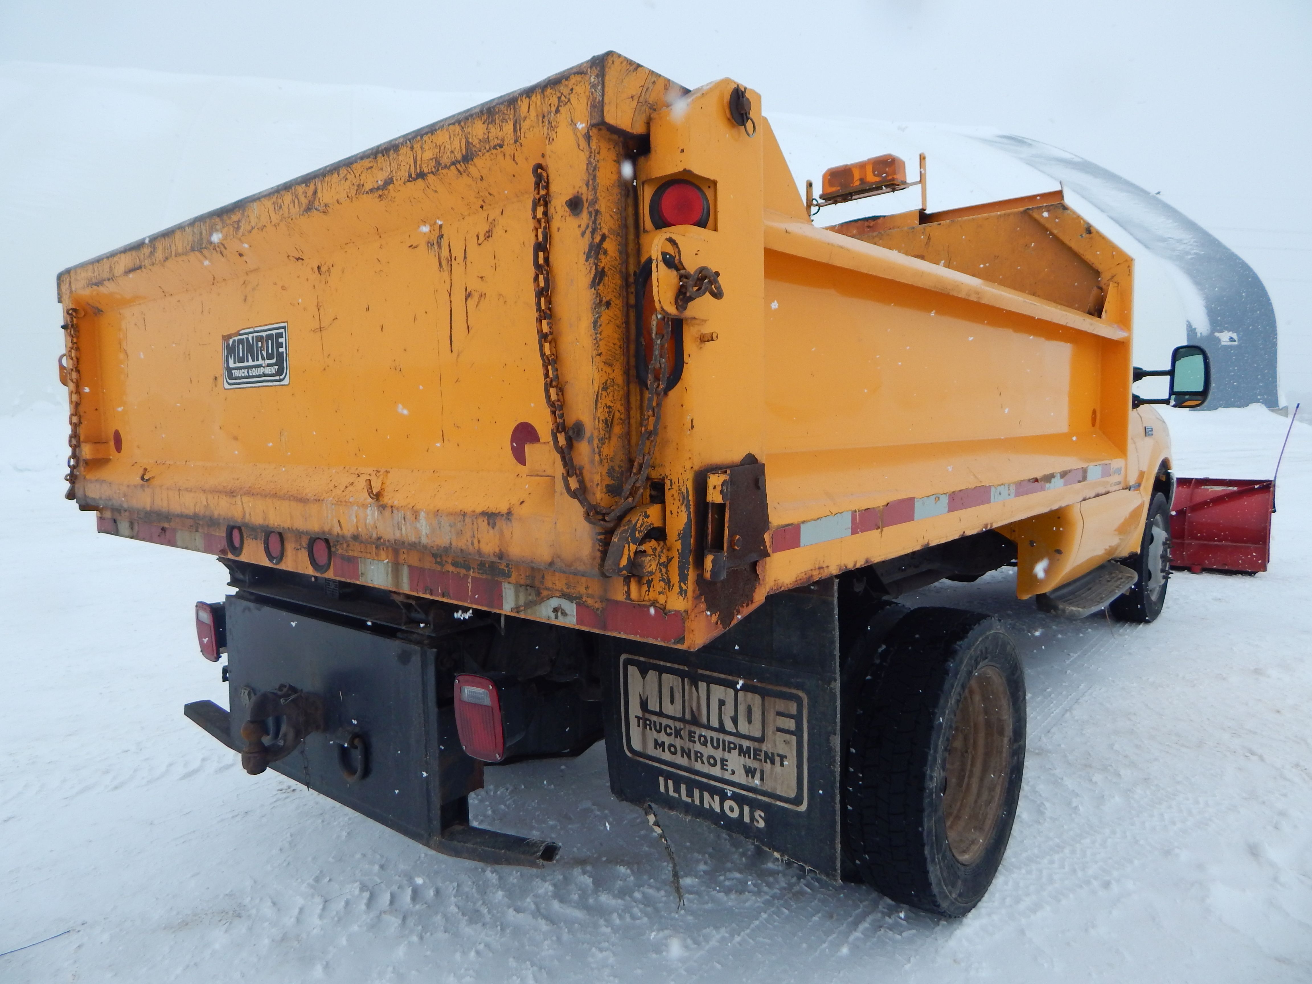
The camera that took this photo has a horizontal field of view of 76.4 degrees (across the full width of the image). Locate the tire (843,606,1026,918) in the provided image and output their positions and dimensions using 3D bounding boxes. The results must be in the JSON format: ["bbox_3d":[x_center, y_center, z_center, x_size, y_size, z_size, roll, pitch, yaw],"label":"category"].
[{"bbox_3d":[0.812,0.732,2.341,0.220,0.800,0.800,3,6,41],"label":"tire"}]

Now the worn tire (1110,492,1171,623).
[{"bbox_3d":[3.004,0.415,5.173,0.220,0.800,0.800,3,6,41],"label":"worn tire"}]

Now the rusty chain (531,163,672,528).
[{"bbox_3d":[-0.074,-0.199,1.140,0.155,0.490,0.120,3,6,41],"label":"rusty chain"}]

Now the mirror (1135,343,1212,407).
[{"bbox_3d":[2.692,-0.600,4.354,0.360,0.315,0.150,3,6,41],"label":"mirror"}]

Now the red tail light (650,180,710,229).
[{"bbox_3d":[0.034,-0.408,1.197,0.086,0.086,0.035,-1,5,-7],"label":"red tail light"}]

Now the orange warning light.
[{"bbox_3d":[1.005,-1.519,4.023,0.400,0.140,0.180,3,6,41],"label":"orange warning light"}]

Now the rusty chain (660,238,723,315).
[{"bbox_3d":[0.046,-0.293,1.140,0.055,0.105,0.095,3,6,41],"label":"rusty chain"}]

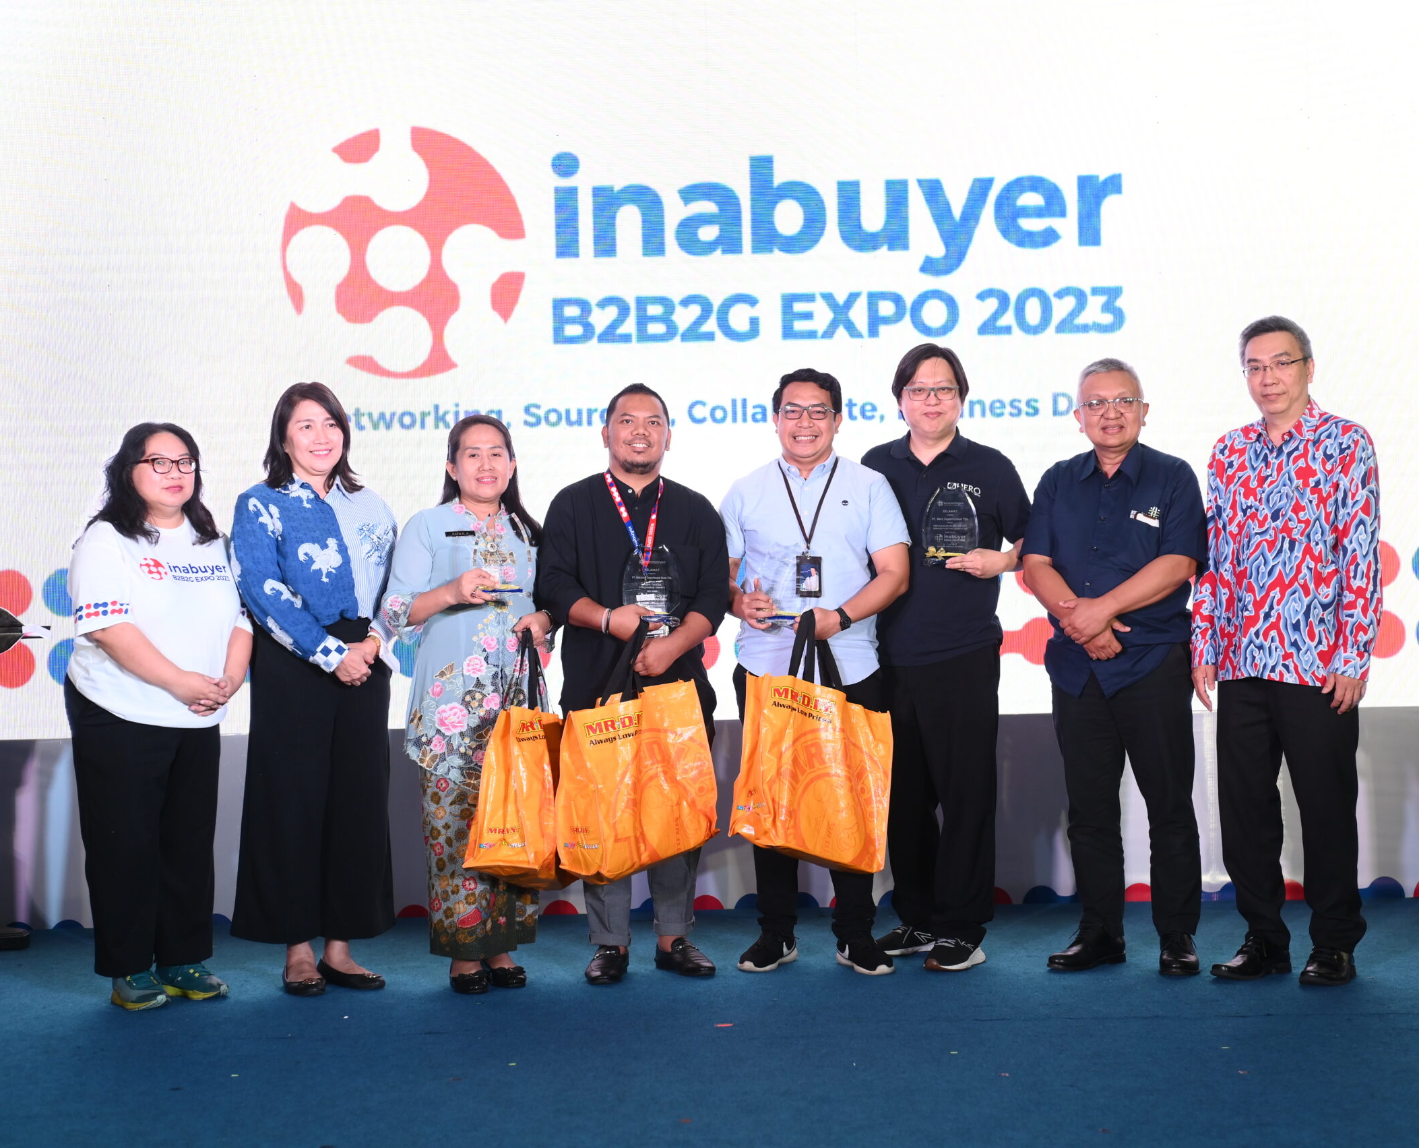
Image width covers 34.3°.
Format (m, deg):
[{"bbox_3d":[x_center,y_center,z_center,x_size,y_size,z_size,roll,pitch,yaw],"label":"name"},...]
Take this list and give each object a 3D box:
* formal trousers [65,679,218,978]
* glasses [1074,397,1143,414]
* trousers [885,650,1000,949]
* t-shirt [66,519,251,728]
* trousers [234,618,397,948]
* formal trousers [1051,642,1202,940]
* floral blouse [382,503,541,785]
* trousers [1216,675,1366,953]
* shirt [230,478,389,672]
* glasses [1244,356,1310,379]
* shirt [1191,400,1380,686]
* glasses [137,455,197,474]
[{"bbox_3d":[-1.481,0.621,6.007,0.385,0.830,0.300,-2,1,-30],"label":"formal trousers"},{"bbox_3d":[1.069,-0.446,6.105,0.155,0.044,0.140,-5,2,10],"label":"glasses"},{"bbox_3d":[0.648,0.598,6.440,0.360,0.890,0.290,-1,0,25],"label":"trousers"},{"bbox_3d":[-1.454,0.133,6.070,0.490,0.560,0.340,-1,0,-33],"label":"t-shirt"},{"bbox_3d":[-1.065,0.557,6.190,0.420,0.870,0.320,-1,0,-30],"label":"trousers"},{"bbox_3d":[1.115,0.546,6.145,0.390,0.830,0.260,-1,1,20],"label":"formal trousers"},{"bbox_3d":[-0.661,0.189,6.140,0.430,0.750,0.310,-1,0,-26],"label":"floral blouse"},{"bbox_3d":[1.509,0.527,5.978,0.385,0.870,0.270,-1,1,25],"label":"trousers"},{"bbox_3d":[-1.044,0.005,6.066,0.415,0.520,0.300,-2,1,-27],"label":"shirt"},{"bbox_3d":[1.462,-0.533,5.929,0.142,0.040,0.140,-5,3,29],"label":"glasses"},{"bbox_3d":[1.516,-0.083,6.050,0.520,0.760,0.320,-1,0,24],"label":"shirt"},{"bbox_3d":[-1.396,-0.279,5.939,0.140,0.044,0.140,-2,1,-27],"label":"glasses"}]

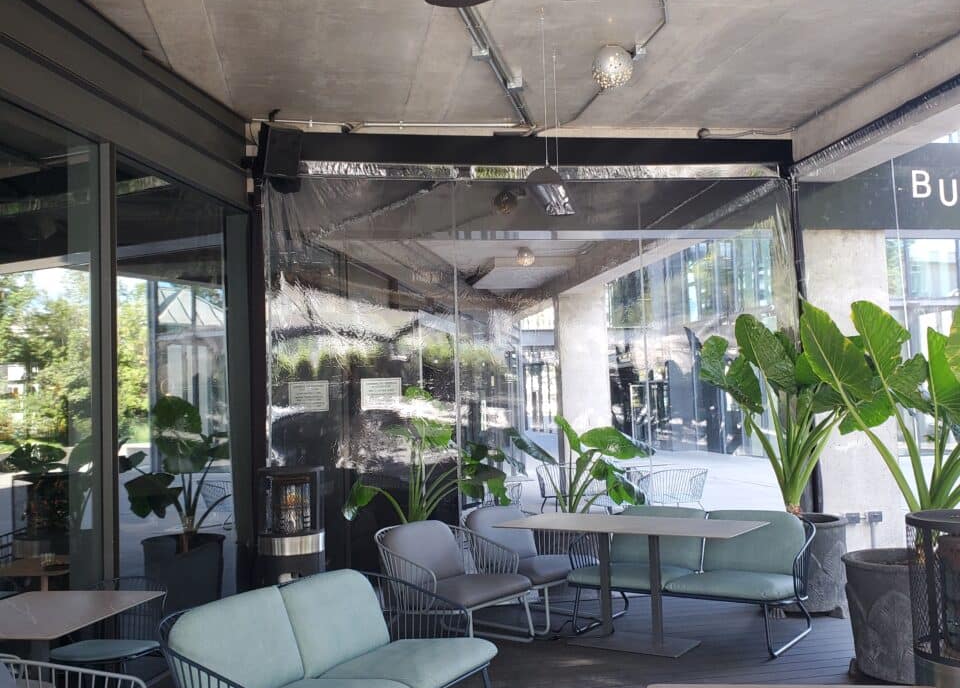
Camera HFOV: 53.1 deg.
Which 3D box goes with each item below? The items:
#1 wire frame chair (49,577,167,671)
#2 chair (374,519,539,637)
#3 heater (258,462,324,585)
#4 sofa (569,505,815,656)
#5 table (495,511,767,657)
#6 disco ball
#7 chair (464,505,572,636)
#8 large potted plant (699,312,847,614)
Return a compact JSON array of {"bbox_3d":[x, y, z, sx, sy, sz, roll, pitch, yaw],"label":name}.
[{"bbox_3d":[-1.709,1.504,4.580,0.560,0.760,0.570,-3,-4,16],"label":"wire frame chair"},{"bbox_3d":[-0.149,1.542,6.196,0.770,0.775,0.830,-5,-4,38],"label":"chair"},{"bbox_3d":[-1.218,1.390,6.279,0.440,1.163,0.440,-2,-4,0],"label":"heater"},{"bbox_3d":[1.369,1.497,6.319,1.520,0.775,0.770,-4,-4,35],"label":"sofa"},{"bbox_3d":[0.951,1.513,6.067,1.582,0.741,0.714,-4,-4,33],"label":"table"},{"bbox_3d":[0.820,-1.706,5.914,0.255,0.265,0.255,-2,-4,0],"label":"disco ball"},{"bbox_3d":[0.390,1.569,6.937,0.770,0.775,0.820,-5,-5,41],"label":"chair"},{"bbox_3d":[2.132,0.833,6.857,1.120,2.113,1.000,-2,-4,0],"label":"large potted plant"}]

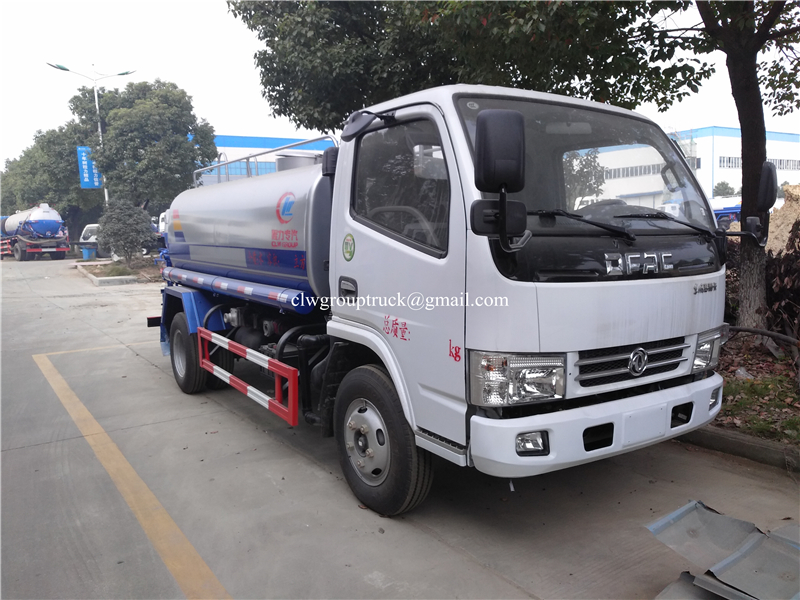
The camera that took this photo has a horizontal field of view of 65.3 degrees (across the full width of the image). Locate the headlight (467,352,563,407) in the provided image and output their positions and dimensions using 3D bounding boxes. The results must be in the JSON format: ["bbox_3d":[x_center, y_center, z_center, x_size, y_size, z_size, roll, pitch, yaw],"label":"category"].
[{"bbox_3d":[0.502,0.333,2.675,0.380,0.220,0.230,-3,7,-34],"label":"headlight"}]

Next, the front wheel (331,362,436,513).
[{"bbox_3d":[-0.109,0.771,3.451,0.205,0.790,0.790,-3,7,-34],"label":"front wheel"}]

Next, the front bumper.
[{"bbox_3d":[1.087,0.561,3.037,1.790,0.300,0.240,-3,7,-34],"label":"front bumper"}]

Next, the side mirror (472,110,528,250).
[{"bbox_3d":[0.353,-0.419,2.247,0.220,0.510,0.150,-1,6,-14],"label":"side mirror"}]

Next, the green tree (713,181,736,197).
[{"bbox_3d":[21.812,-5.348,42.277,2.000,5.285,2.000,4,7,27],"label":"green tree"}]

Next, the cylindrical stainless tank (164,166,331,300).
[{"bbox_3d":[-0.870,-0.577,5.802,1.613,1.131,3.624,-4,7,-34],"label":"cylindrical stainless tank"}]

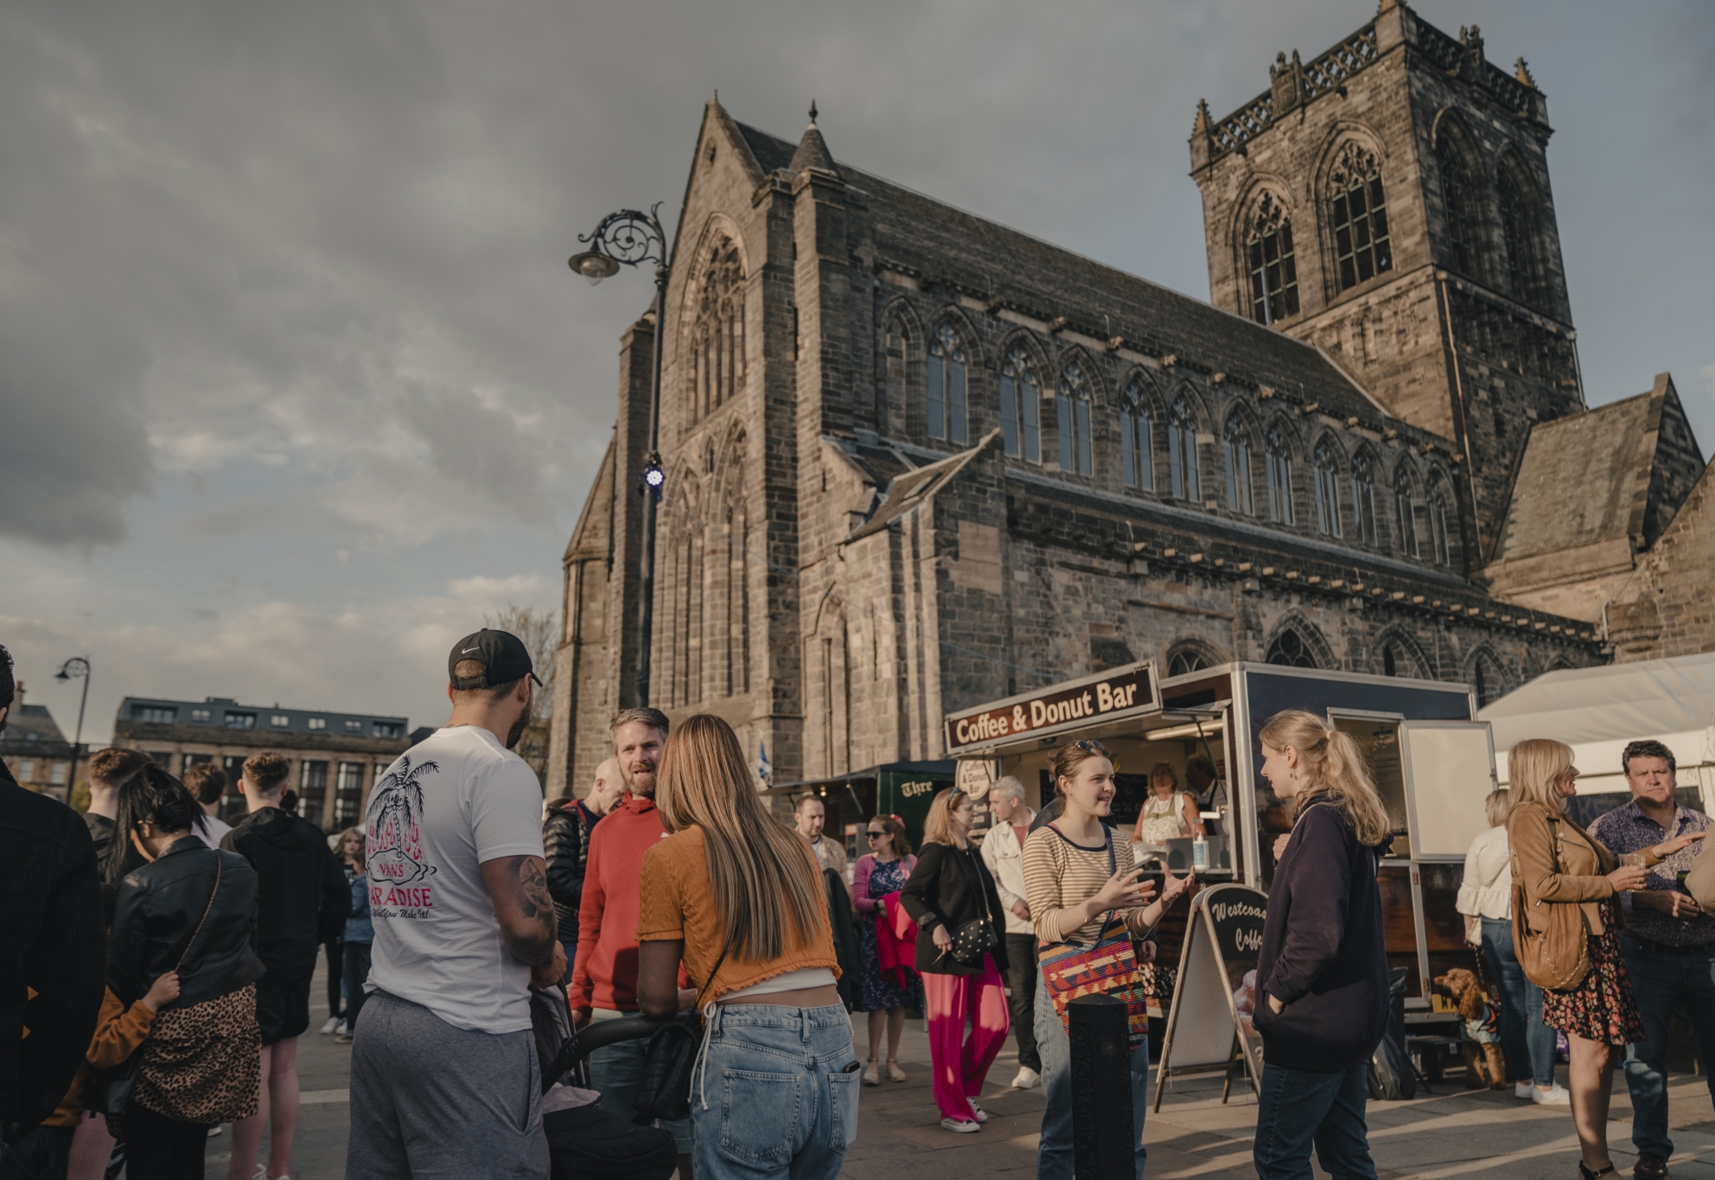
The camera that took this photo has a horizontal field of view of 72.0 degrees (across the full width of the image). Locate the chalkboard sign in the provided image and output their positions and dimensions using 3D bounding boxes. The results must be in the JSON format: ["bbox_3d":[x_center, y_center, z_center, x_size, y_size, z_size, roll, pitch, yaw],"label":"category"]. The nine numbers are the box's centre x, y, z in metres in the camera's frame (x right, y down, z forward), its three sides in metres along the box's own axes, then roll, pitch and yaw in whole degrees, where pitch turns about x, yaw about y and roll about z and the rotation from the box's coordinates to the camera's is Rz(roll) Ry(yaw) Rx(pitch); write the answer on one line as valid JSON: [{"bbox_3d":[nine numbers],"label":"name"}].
[{"bbox_3d":[1.958,2.115,6.129,0.580,1.150,0.640,10,-17,-39],"label":"chalkboard sign"}]

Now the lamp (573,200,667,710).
[{"bbox_3d":[-2.413,-0.186,11.488,1.050,8.110,0.550,4,-14,-21],"label":"lamp"}]

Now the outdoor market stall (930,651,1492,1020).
[{"bbox_3d":[2.482,2.016,8.681,2.450,2.450,3.100,4,-14,-21],"label":"outdoor market stall"}]

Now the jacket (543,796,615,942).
[{"bbox_3d":[-1.060,1.101,4.650,0.420,0.620,0.550,-10,-16,35],"label":"jacket"}]

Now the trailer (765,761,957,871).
[{"bbox_3d":[0.165,2.747,11.114,2.400,2.180,2.500,5,-14,-24],"label":"trailer"}]

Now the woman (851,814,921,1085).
[{"bbox_3d":[0.160,2.173,7.253,0.500,1.580,0.380,-4,-13,13],"label":"woman"}]

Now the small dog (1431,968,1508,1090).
[{"bbox_3d":[3.546,2.502,6.754,0.300,0.620,0.550,-10,-16,36],"label":"small dog"}]

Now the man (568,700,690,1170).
[{"bbox_3d":[-0.647,1.201,3.331,0.540,1.750,0.360,1,-13,-7],"label":"man"}]

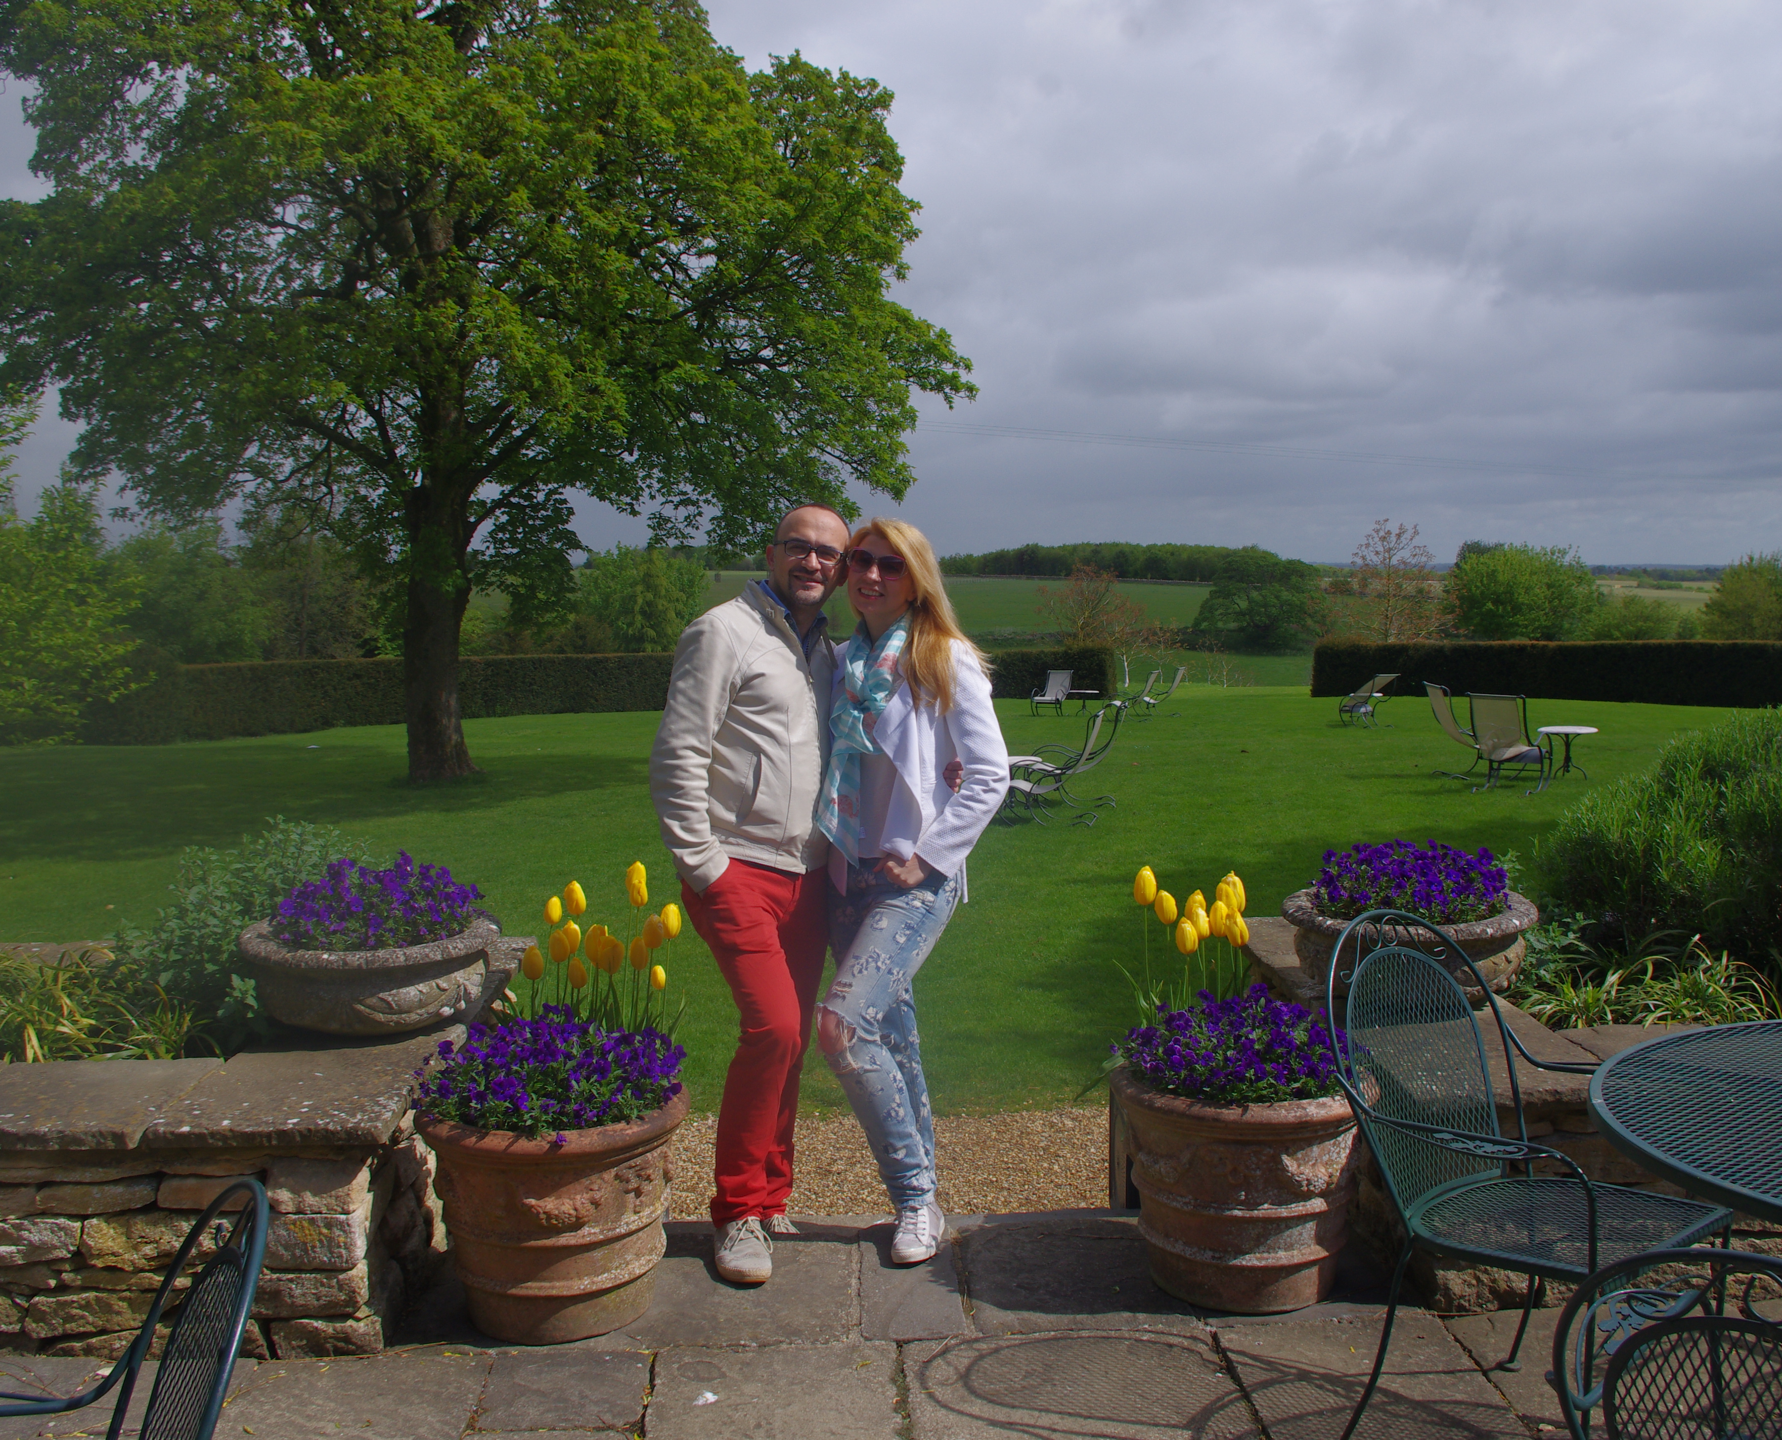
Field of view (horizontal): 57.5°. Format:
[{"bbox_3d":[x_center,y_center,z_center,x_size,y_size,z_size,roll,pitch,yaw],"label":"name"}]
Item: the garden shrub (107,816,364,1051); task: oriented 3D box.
[{"bbox_3d":[-1.700,0.547,4.250,0.670,0.560,0.560,0,5,0],"label":"garden shrub"}]

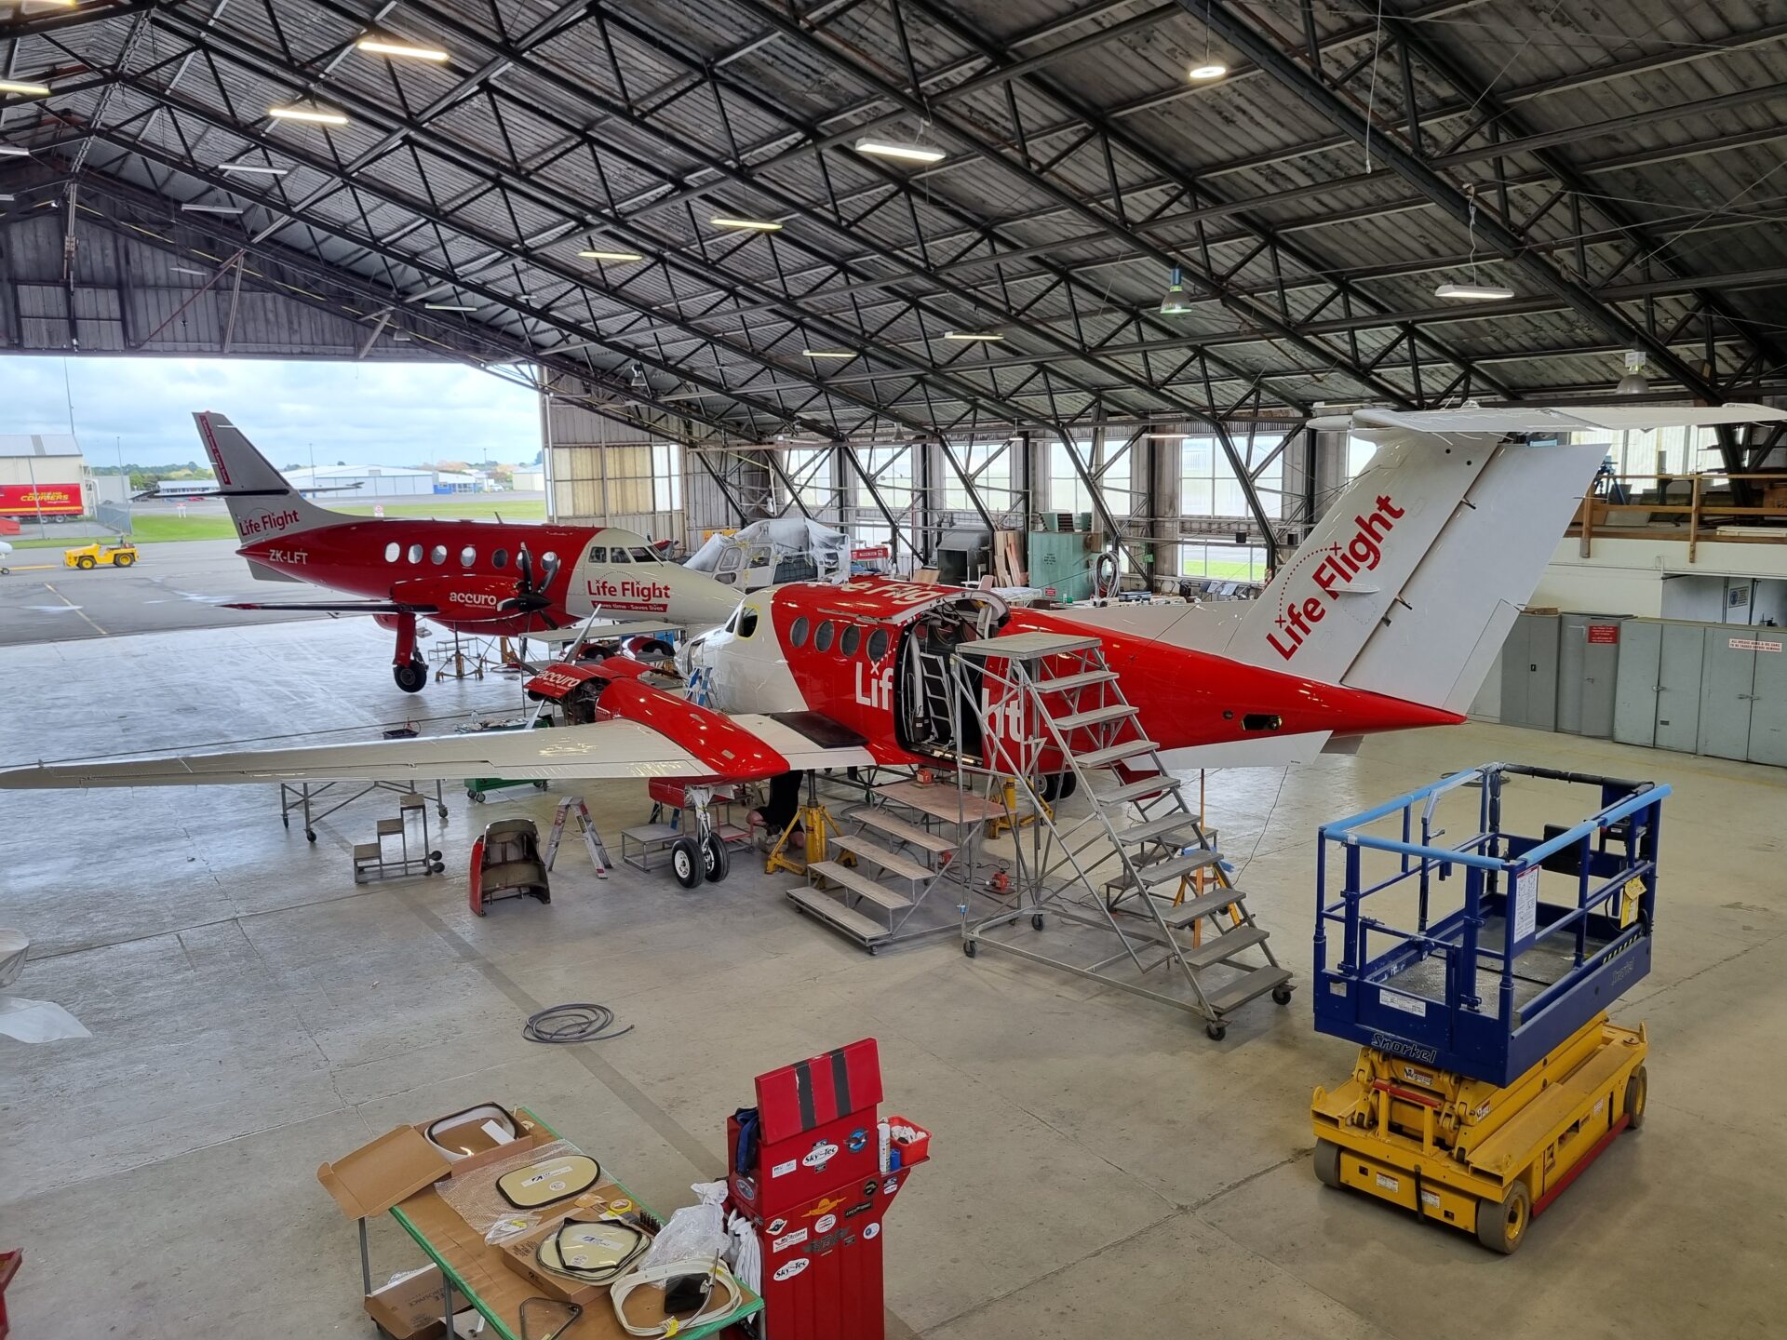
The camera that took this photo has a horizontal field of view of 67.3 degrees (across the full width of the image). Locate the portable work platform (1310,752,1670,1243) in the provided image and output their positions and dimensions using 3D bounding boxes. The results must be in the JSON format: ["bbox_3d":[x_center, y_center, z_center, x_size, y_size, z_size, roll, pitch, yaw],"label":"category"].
[{"bbox_3d":[3.746,1.958,8.380,2.370,2.290,1.140,-9,12,-42],"label":"portable work platform"}]

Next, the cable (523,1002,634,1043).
[{"bbox_3d":[-2.538,2.841,10.920,0.880,0.060,0.790,-1,9,0],"label":"cable"}]

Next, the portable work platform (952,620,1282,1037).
[{"bbox_3d":[1.912,1.264,11.355,1.050,2.850,2.741,-9,12,-43],"label":"portable work platform"}]

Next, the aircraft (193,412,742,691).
[{"bbox_3d":[-9.563,-2.846,29.943,14.370,5.788,15.850,1,9,17],"label":"aircraft"}]

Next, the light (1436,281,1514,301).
[{"bbox_3d":[6.715,-4.361,15.500,1.210,0.110,0.240,-6,10,-31],"label":"light"}]

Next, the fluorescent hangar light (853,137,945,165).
[{"bbox_3d":[0.085,-6.310,16.300,1.210,0.110,0.260,-7,10,-34],"label":"fluorescent hangar light"}]

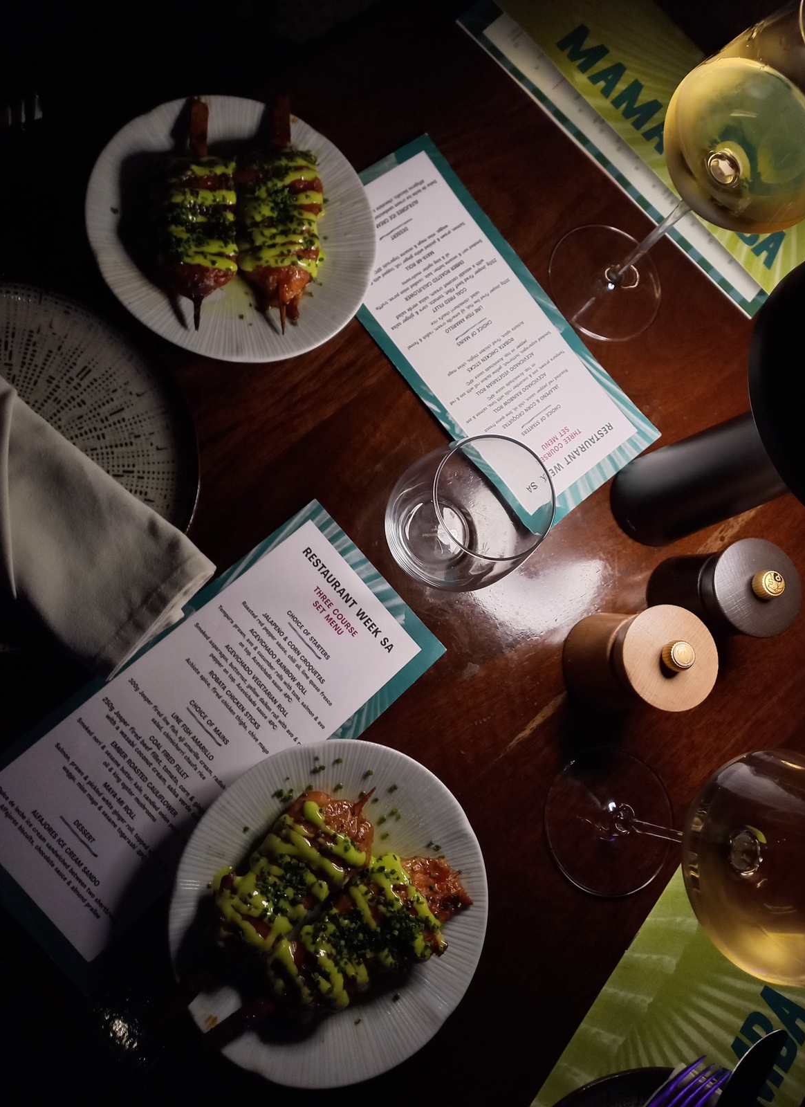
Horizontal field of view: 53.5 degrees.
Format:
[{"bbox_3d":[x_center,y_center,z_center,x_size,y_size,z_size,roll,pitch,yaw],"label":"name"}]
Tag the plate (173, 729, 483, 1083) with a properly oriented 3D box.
[{"bbox_3d":[-0.036,0.181,0.416,0.164,0.022,0.164,3,78,-14],"label":"plate"}]

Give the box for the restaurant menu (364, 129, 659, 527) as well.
[{"bbox_3d":[0.051,-0.145,0.514,0.121,0.004,0.256,-38,91,-18],"label":"restaurant menu"}]

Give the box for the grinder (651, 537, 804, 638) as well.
[{"bbox_3d":[0.194,0.025,0.478,0.058,0.081,0.058,3,78,-14],"label":"grinder"}]

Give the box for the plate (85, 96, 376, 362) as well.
[{"bbox_3d":[-0.098,-0.188,0.473,0.167,0.022,0.167,3,78,-14],"label":"plate"}]

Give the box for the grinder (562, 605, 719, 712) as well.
[{"bbox_3d":[0.137,0.061,0.456,0.058,0.081,0.058,3,78,-14],"label":"grinder"}]

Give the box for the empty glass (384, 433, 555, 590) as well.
[{"bbox_3d":[0.032,-0.018,0.433,0.078,0.101,0.078,3,78,-14],"label":"empty glass"}]

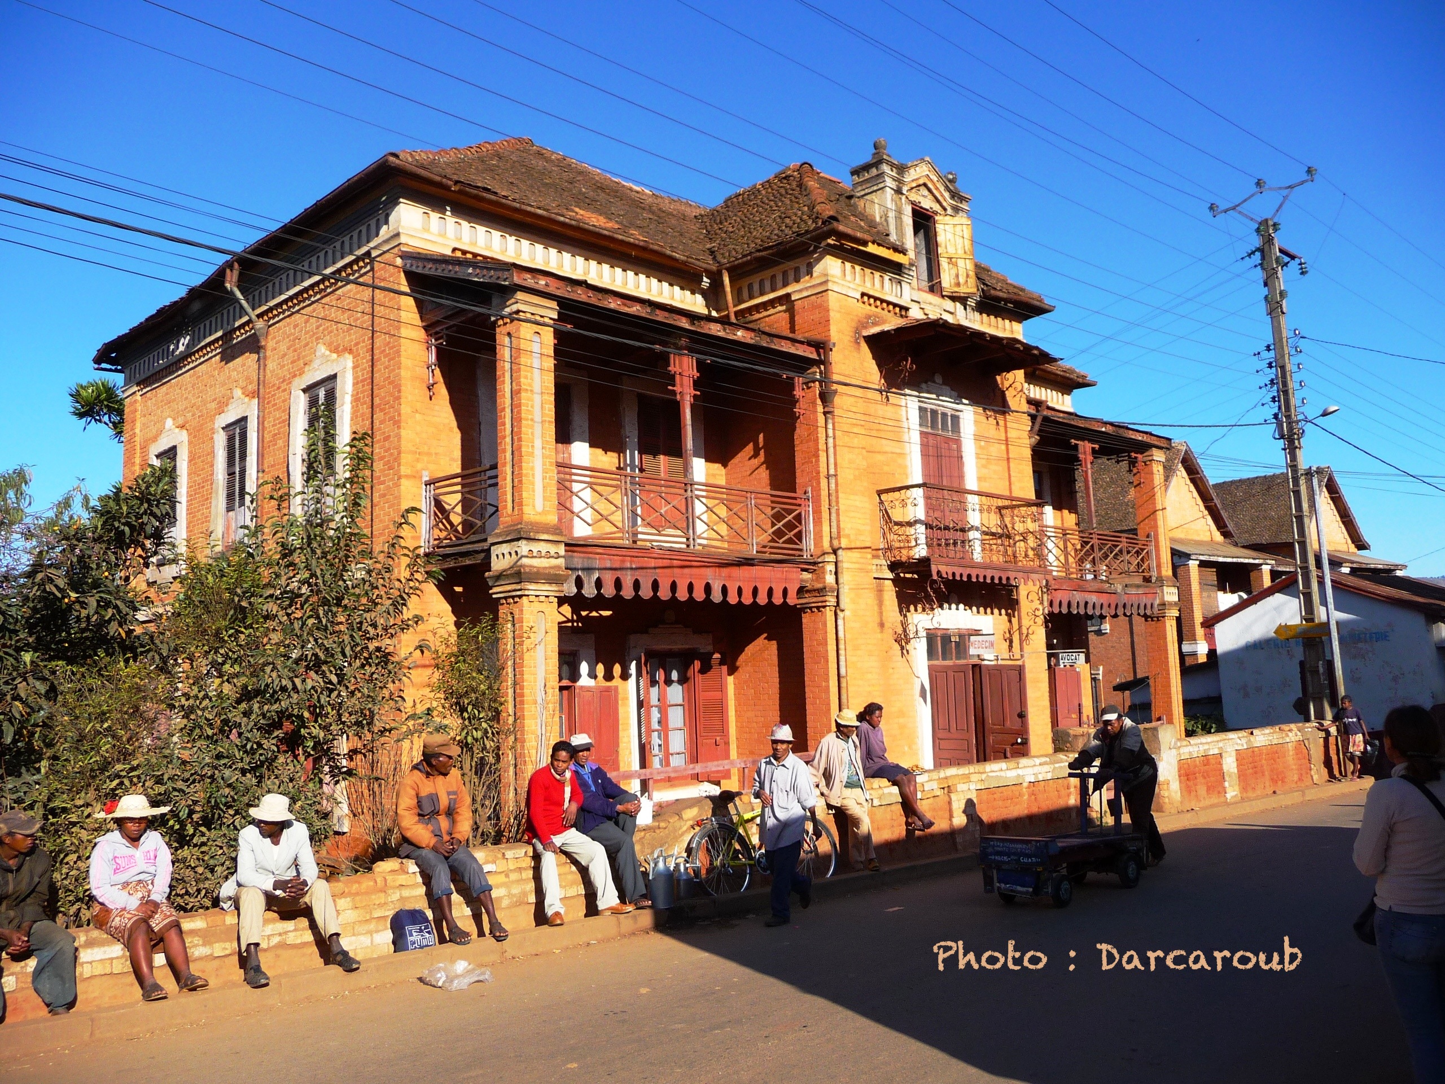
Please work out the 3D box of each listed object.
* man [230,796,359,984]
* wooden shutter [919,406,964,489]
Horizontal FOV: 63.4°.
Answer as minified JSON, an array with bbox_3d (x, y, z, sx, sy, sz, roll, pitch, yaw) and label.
[{"bbox_3d":[-2.807,2.219,7.629,0.606,1.192,0.808,3,-8,-36],"label":"man"},{"bbox_3d":[4.035,-1.069,21.298,1.274,2.744,0.118,4,-8,-44],"label":"wooden shutter"}]

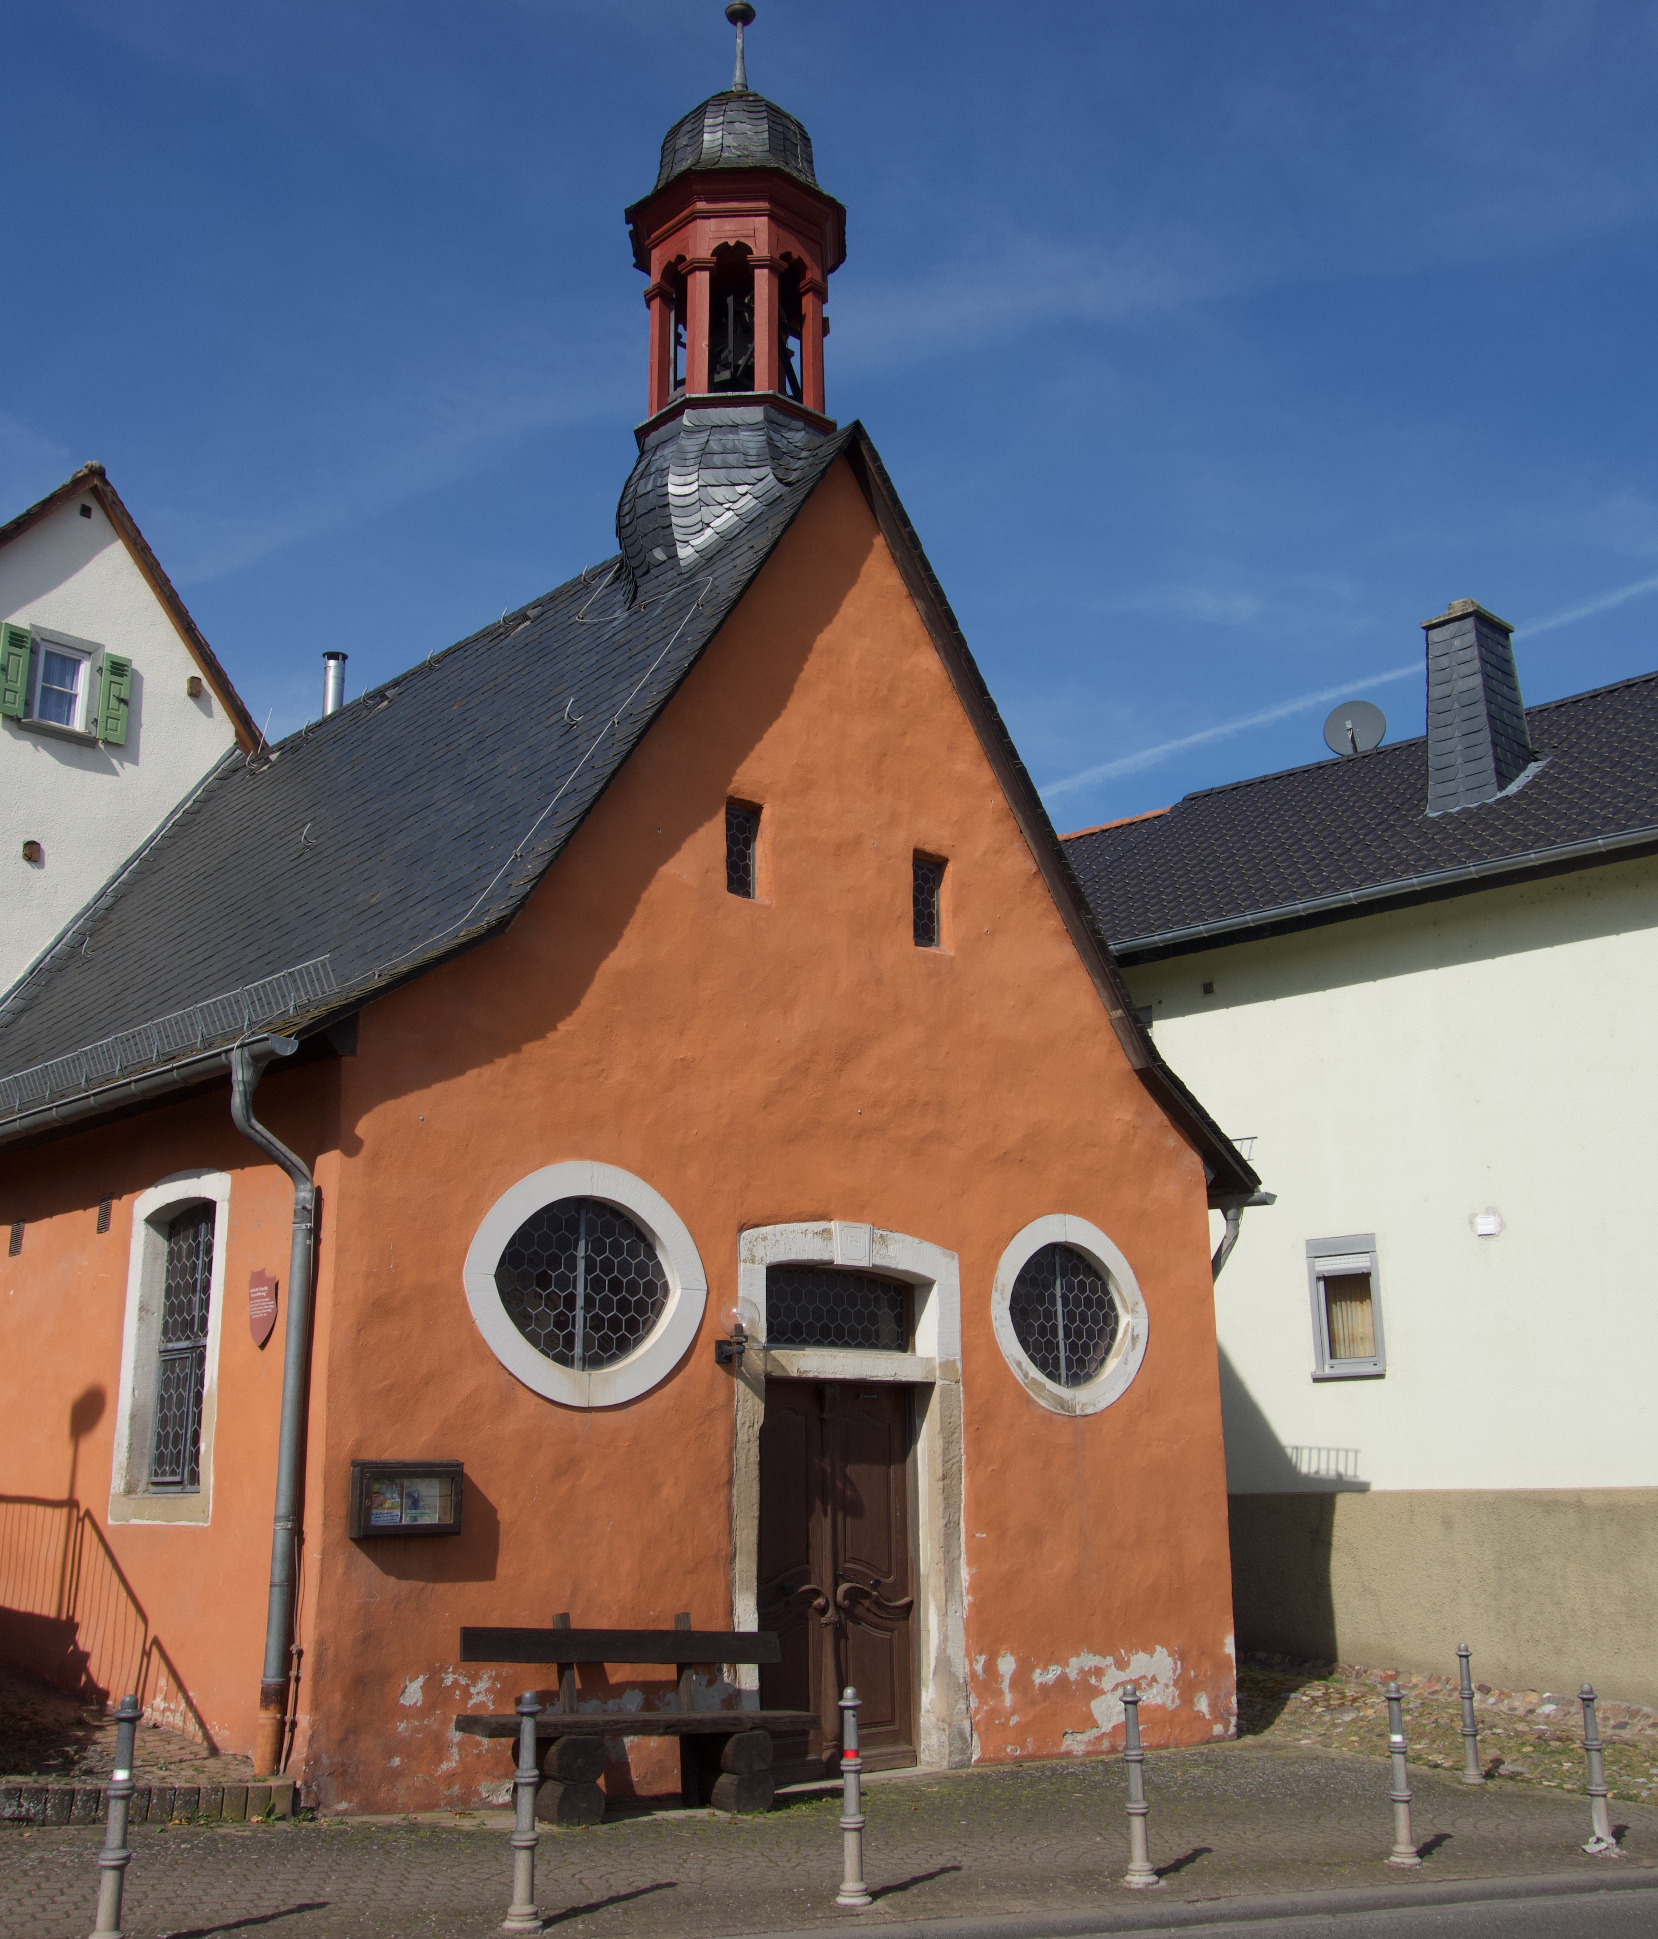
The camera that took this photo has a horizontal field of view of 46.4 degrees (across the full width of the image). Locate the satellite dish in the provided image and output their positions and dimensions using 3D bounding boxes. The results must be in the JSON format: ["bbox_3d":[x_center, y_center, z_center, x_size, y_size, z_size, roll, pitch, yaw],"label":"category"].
[{"bbox_3d":[6.808,-3.143,25.098,0.820,0.860,0.420,-8,-18,26],"label":"satellite dish"}]

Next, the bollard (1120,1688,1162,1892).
[{"bbox_3d":[1.502,3.963,9.409,0.165,0.900,0.165,0,-16,0],"label":"bollard"}]

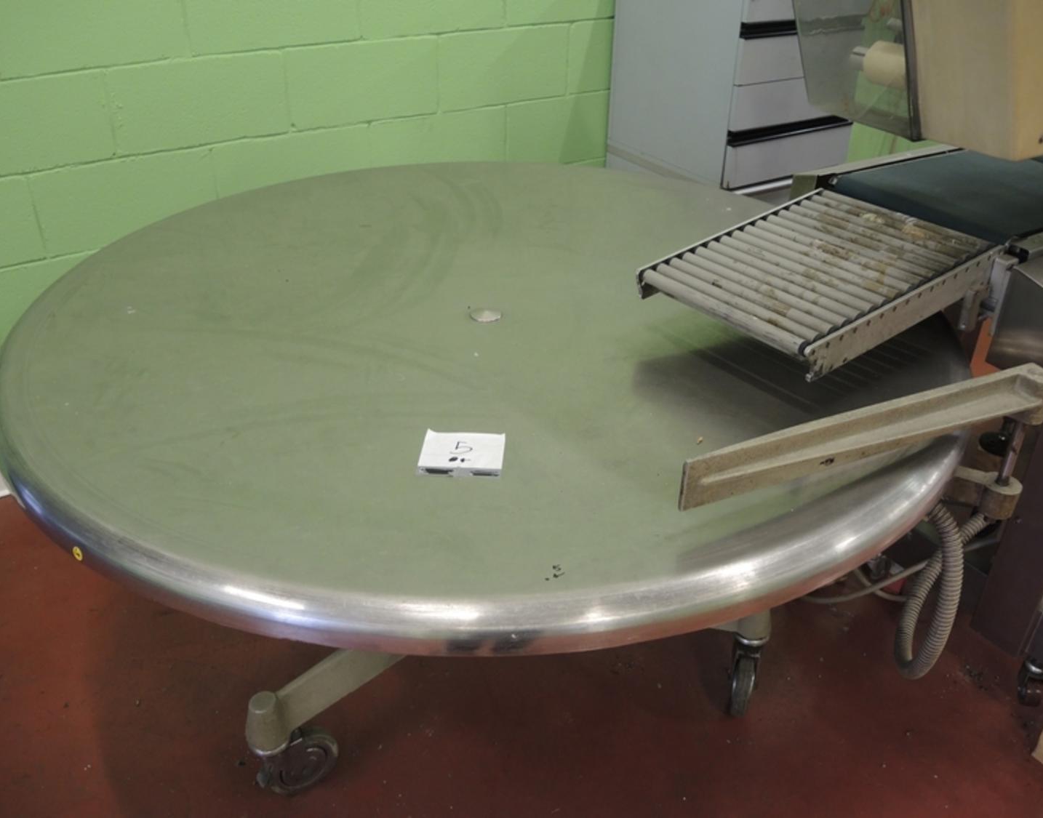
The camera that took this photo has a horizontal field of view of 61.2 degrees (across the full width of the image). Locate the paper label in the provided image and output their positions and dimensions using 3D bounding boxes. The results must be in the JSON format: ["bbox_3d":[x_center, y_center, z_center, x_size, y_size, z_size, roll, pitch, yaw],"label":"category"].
[{"bbox_3d":[-0.071,0.055,1.079,0.100,0.011,0.083,2,32,3],"label":"paper label"}]

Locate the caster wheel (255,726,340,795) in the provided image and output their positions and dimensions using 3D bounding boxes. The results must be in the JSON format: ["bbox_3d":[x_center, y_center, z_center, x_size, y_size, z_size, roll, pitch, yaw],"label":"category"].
[{"bbox_3d":[-0.379,0.594,1.487,0.142,0.138,0.050,-21,37,-30],"label":"caster wheel"}]

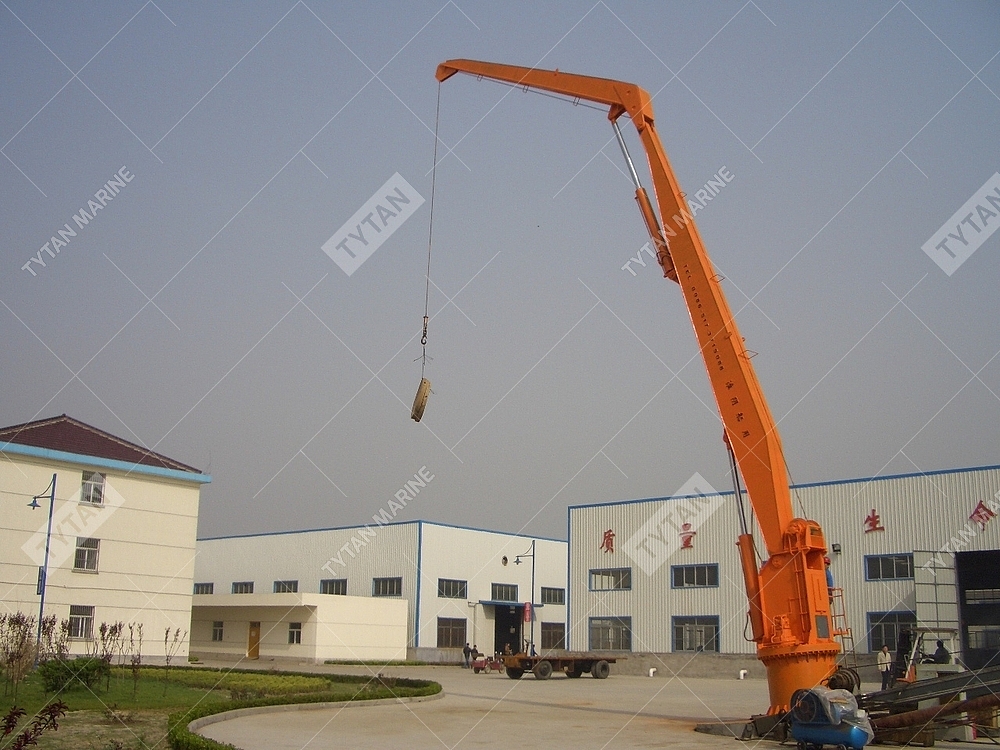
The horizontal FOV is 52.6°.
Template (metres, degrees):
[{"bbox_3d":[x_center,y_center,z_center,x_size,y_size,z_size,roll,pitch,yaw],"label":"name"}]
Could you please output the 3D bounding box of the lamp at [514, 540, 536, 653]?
[{"bbox_3d":[1.455,14.068,61.794,1.450,7.804,0.500,-7,-17,29],"label":"lamp"}]

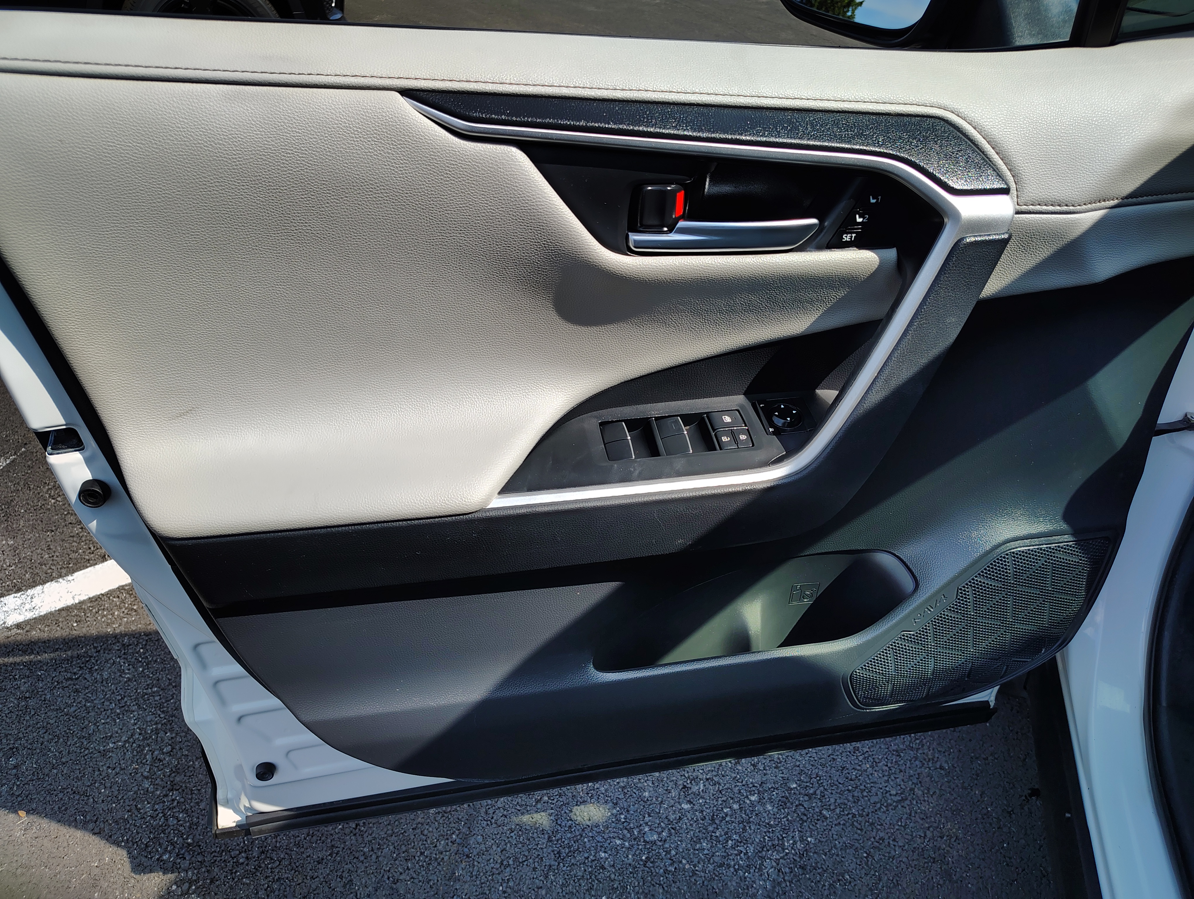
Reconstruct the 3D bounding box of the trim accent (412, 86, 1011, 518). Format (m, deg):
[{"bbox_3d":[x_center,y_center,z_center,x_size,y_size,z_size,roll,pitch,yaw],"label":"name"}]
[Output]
[{"bbox_3d":[0.095,-0.097,0.574,0.415,0.284,0.085,-6,41,-6],"label":"trim accent"}]

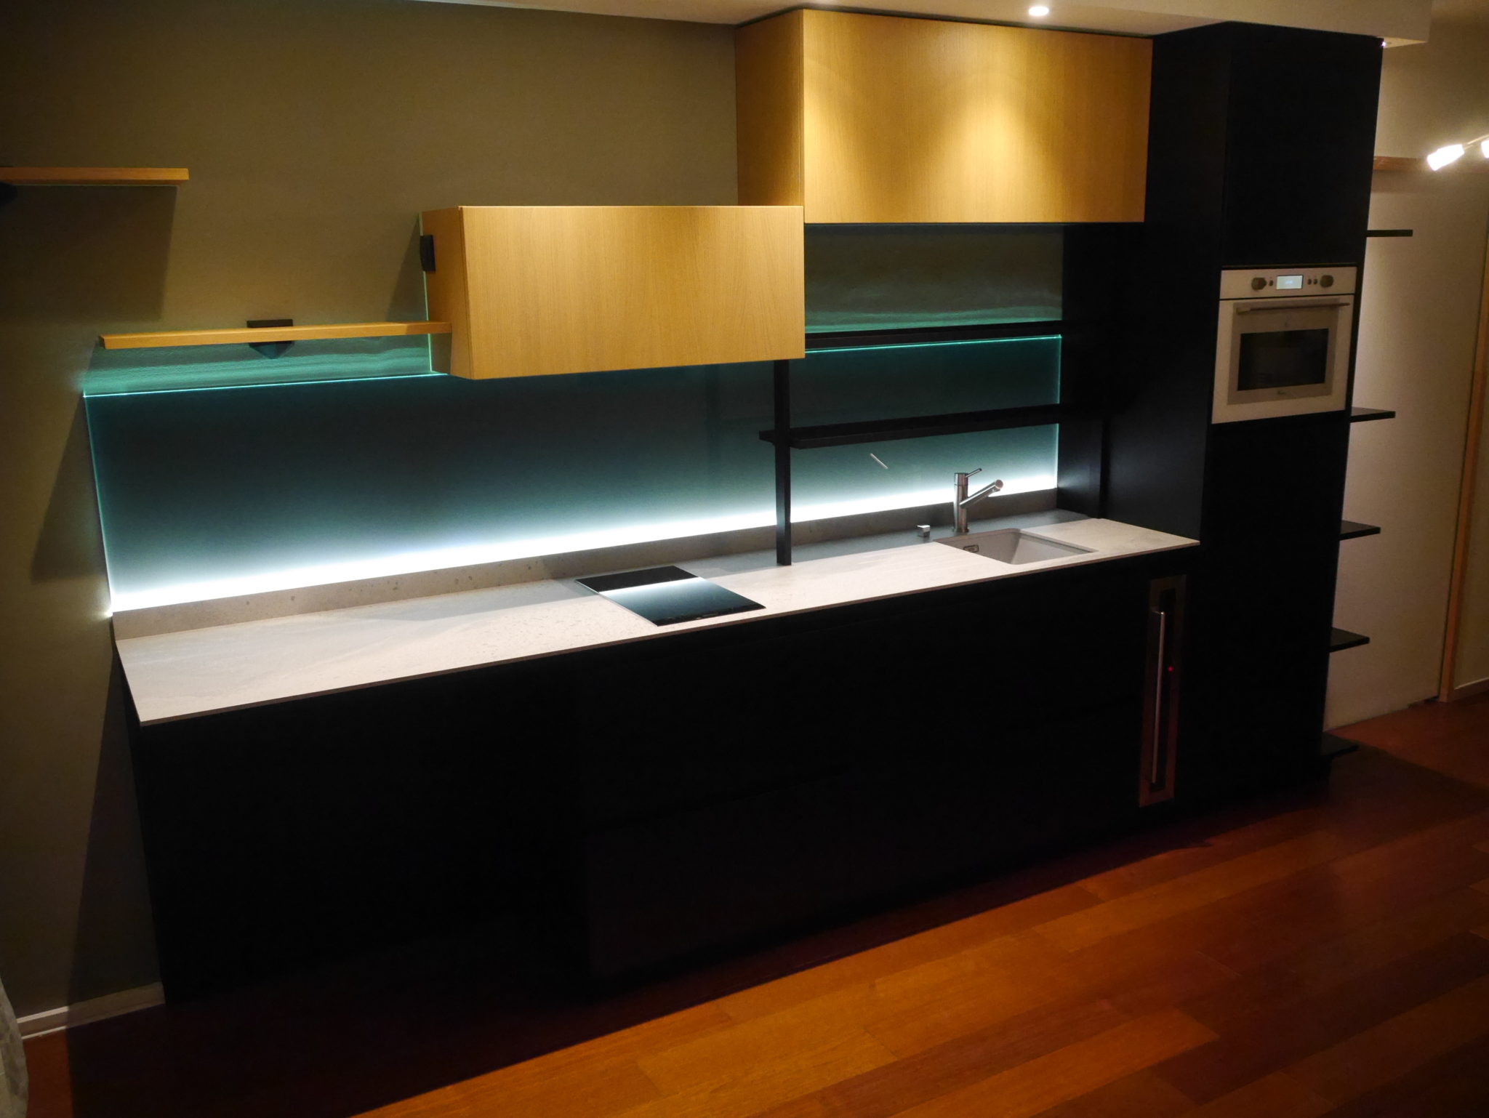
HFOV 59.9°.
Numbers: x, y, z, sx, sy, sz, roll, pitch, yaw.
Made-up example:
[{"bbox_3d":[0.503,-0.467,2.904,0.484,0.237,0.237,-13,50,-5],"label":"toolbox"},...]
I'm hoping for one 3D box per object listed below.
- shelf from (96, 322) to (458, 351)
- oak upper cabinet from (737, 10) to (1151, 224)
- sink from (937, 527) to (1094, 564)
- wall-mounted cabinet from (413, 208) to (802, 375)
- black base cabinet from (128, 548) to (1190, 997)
[{"bbox_3d":[-1.077,-0.522,3.003,0.747,0.024,0.154,-8,15,-28],"label":"shelf"},{"bbox_3d":[0.591,-1.223,3.690,1.202,0.518,0.346,-8,15,-28],"label":"oak upper cabinet"},{"bbox_3d":[0.806,0.049,3.862,0.324,0.171,0.364,-8,15,-28],"label":"sink"},{"bbox_3d":[-0.319,-0.690,3.288,0.897,0.386,0.346,-8,15,-28],"label":"wall-mounted cabinet"},{"bbox_3d":[-0.051,0.538,3.564,2.901,0.935,0.610,-8,15,-28],"label":"black base cabinet"}]

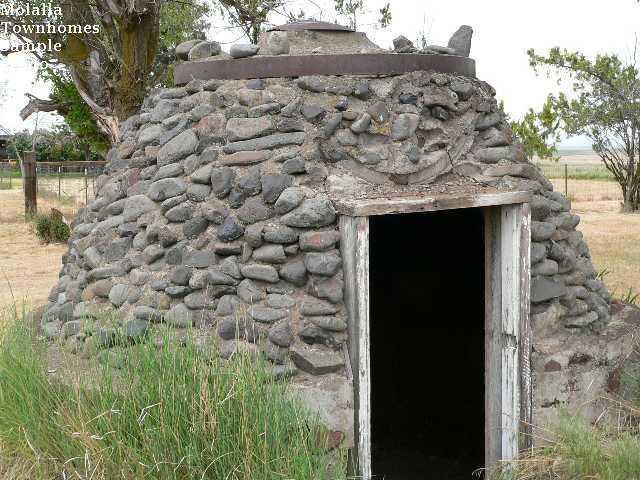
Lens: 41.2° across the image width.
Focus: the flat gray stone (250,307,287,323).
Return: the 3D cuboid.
[{"bbox_3d":[-0.248,0.359,4.094,0.188,0.072,0.130,2,6,10],"label":"flat gray stone"}]

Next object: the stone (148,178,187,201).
[{"bbox_3d":[-0.681,-0.223,3.797,0.155,0.100,0.110,4,7,34],"label":"stone"}]

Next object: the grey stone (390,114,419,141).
[{"bbox_3d":[0.382,-0.507,3.797,0.125,0.125,0.100,-3,6,-20],"label":"grey stone"}]

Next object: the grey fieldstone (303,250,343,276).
[{"bbox_3d":[0.014,0.096,3.467,0.150,0.100,0.110,-1,6,0],"label":"grey fieldstone"}]

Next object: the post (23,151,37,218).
[{"bbox_3d":[-5.787,-1.099,17.000,0.235,1.380,0.235,-2,6,-18],"label":"post"}]

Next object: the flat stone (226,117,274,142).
[{"bbox_3d":[-0.370,-0.589,4.531,0.257,0.106,0.150,-7,3,19],"label":"flat stone"}]

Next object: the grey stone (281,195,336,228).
[{"bbox_3d":[-0.057,-0.137,4.249,0.273,0.138,0.170,-10,5,5],"label":"grey stone"}]

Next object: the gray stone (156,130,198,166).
[{"bbox_3d":[-0.649,-0.422,3.898,0.175,0.160,0.120,4,8,36],"label":"gray stone"}]

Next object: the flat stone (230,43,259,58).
[{"bbox_3d":[-0.428,-1.075,4.825,0.157,0.082,0.120,-5,5,12],"label":"flat stone"}]

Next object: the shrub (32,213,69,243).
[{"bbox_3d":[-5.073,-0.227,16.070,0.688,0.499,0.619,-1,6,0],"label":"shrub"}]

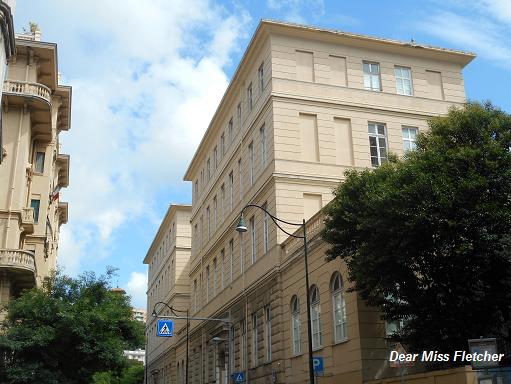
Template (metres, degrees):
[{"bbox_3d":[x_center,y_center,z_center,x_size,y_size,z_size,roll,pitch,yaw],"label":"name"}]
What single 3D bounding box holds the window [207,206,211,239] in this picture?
[{"bbox_3d":[-3.477,2.411,49.798,0.250,2.793,0.980,5,-21,-15],"label":"window"}]

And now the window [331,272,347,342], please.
[{"bbox_3d":[3.251,4.323,24.545,0.250,2.656,1.294,5,-21,-15],"label":"window"}]

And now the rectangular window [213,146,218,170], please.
[{"bbox_3d":[-3.004,-2.593,50.978,0.200,1.942,0.999,5,-21,-15],"label":"rectangular window"}]

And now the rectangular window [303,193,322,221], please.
[{"bbox_3d":[2.977,1.488,33.792,1.029,2.832,0.250,5,-21,-15],"label":"rectangular window"}]

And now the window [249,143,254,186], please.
[{"bbox_3d":[-0.132,-1.654,38.824,0.250,2.773,0.941,5,-21,-15],"label":"window"}]

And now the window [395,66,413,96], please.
[{"bbox_3d":[9.097,-6.814,40.059,1.091,1.998,0.200,5,-21,-15],"label":"window"}]

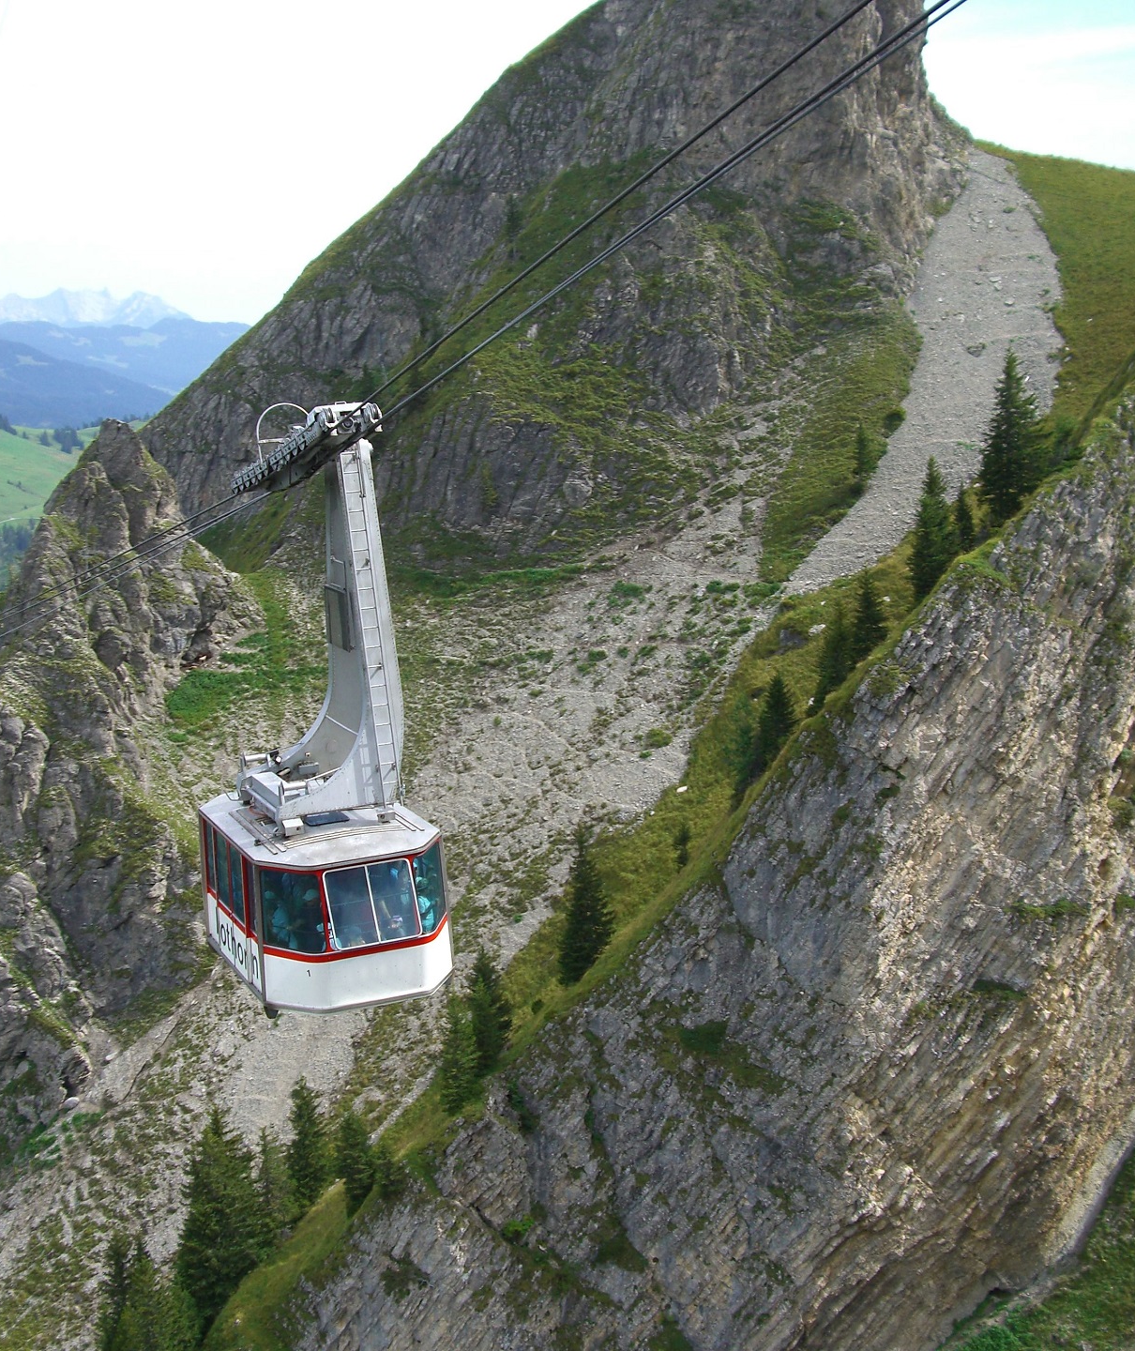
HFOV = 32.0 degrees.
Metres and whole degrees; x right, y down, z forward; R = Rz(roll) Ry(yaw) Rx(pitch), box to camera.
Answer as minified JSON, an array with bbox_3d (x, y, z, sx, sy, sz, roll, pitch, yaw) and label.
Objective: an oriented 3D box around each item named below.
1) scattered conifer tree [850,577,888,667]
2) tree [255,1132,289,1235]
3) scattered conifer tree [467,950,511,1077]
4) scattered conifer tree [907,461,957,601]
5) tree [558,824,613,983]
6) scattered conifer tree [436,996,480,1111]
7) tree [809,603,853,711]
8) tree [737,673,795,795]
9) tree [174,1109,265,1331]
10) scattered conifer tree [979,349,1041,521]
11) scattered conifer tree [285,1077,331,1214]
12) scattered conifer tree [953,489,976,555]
[{"bbox_3d":[17.138,-3.149,112.000,2.270,5.400,2.270,0,11,9],"label":"scattered conifer tree"},{"bbox_3d":[-14.198,24.374,95.000,1.790,5.410,1.790,-3,11,-9],"label":"tree"},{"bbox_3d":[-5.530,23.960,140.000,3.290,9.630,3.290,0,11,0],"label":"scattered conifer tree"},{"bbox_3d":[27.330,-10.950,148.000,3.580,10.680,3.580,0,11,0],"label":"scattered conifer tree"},{"bbox_3d":[0.925,11.672,100.000,2.860,8.240,2.860,-2,10,0],"label":"tree"},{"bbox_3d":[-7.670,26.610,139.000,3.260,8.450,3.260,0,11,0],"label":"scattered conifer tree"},{"bbox_3d":[14.679,-0.979,110.000,2.460,6.110,2.460,0,11,8],"label":"tree"},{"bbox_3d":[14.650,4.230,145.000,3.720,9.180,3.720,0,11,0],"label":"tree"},{"bbox_3d":[-23.730,37.230,135.000,6.250,16.280,6.250,0,11,0],"label":"tree"},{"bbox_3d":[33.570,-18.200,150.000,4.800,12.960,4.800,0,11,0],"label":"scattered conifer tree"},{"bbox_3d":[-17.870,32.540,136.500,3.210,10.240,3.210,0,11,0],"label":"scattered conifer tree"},{"bbox_3d":[23.281,-8.999,116.000,1.380,4.000,1.380,0,11,11],"label":"scattered conifer tree"}]

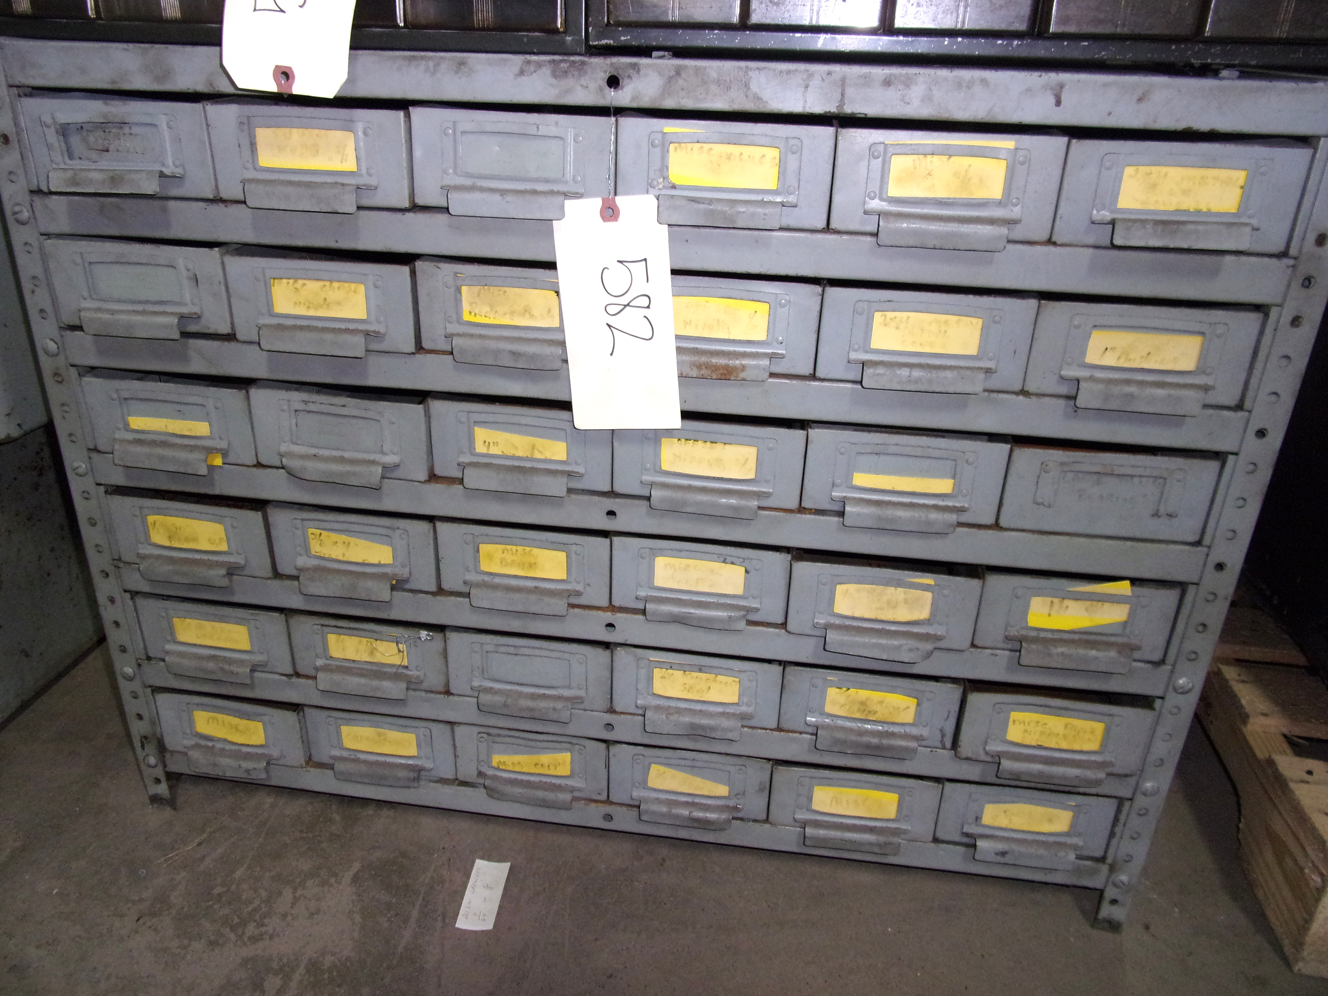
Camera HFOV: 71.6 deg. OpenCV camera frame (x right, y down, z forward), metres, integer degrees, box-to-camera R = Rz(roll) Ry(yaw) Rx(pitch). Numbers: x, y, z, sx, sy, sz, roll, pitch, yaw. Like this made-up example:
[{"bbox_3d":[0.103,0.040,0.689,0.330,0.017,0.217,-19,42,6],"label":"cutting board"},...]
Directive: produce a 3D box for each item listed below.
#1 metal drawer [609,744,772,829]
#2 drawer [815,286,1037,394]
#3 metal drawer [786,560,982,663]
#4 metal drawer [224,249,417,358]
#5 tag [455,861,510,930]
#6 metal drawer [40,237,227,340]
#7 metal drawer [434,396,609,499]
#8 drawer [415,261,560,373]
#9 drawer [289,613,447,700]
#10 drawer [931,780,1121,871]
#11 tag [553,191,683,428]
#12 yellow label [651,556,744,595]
[{"bbox_3d":[0.039,0.200,0.923,0.142,0.068,0.290,5,24,6],"label":"metal drawer"},{"bbox_3d":[0.196,-0.158,0.747,0.142,0.067,0.279,5,24,6],"label":"drawer"},{"bbox_3d":[0.188,0.022,0.843,0.143,0.067,0.338,5,24,6],"label":"metal drawer"},{"bbox_3d":[-0.232,-0.193,0.795,0.140,0.066,0.309,5,24,6],"label":"metal drawer"},{"bbox_3d":[-0.160,0.351,0.818,0.032,0.003,0.075,3,24,2],"label":"tag"},{"bbox_3d":[-0.380,-0.209,0.816,0.142,0.067,0.279,5,24,6],"label":"metal drawer"},{"bbox_3d":[-0.093,-0.087,0.816,0.142,0.067,0.279,5,24,6],"label":"metal drawer"},{"bbox_3d":[-0.091,-0.183,0.782,0.142,0.067,0.279,5,24,6],"label":"drawer"},{"bbox_3d":[-0.239,0.086,0.914,0.140,0.070,0.290,5,24,6],"label":"drawer"},{"bbox_3d":[0.322,0.224,0.891,0.140,0.066,0.290,5,24,6],"label":"drawer"},{"bbox_3d":[-0.032,-0.124,0.635,0.079,0.159,0.002,0,20,12],"label":"tag"},{"bbox_3d":[0.028,0.062,0.732,0.073,0.026,0.002,5,24,6],"label":"yellow label"}]

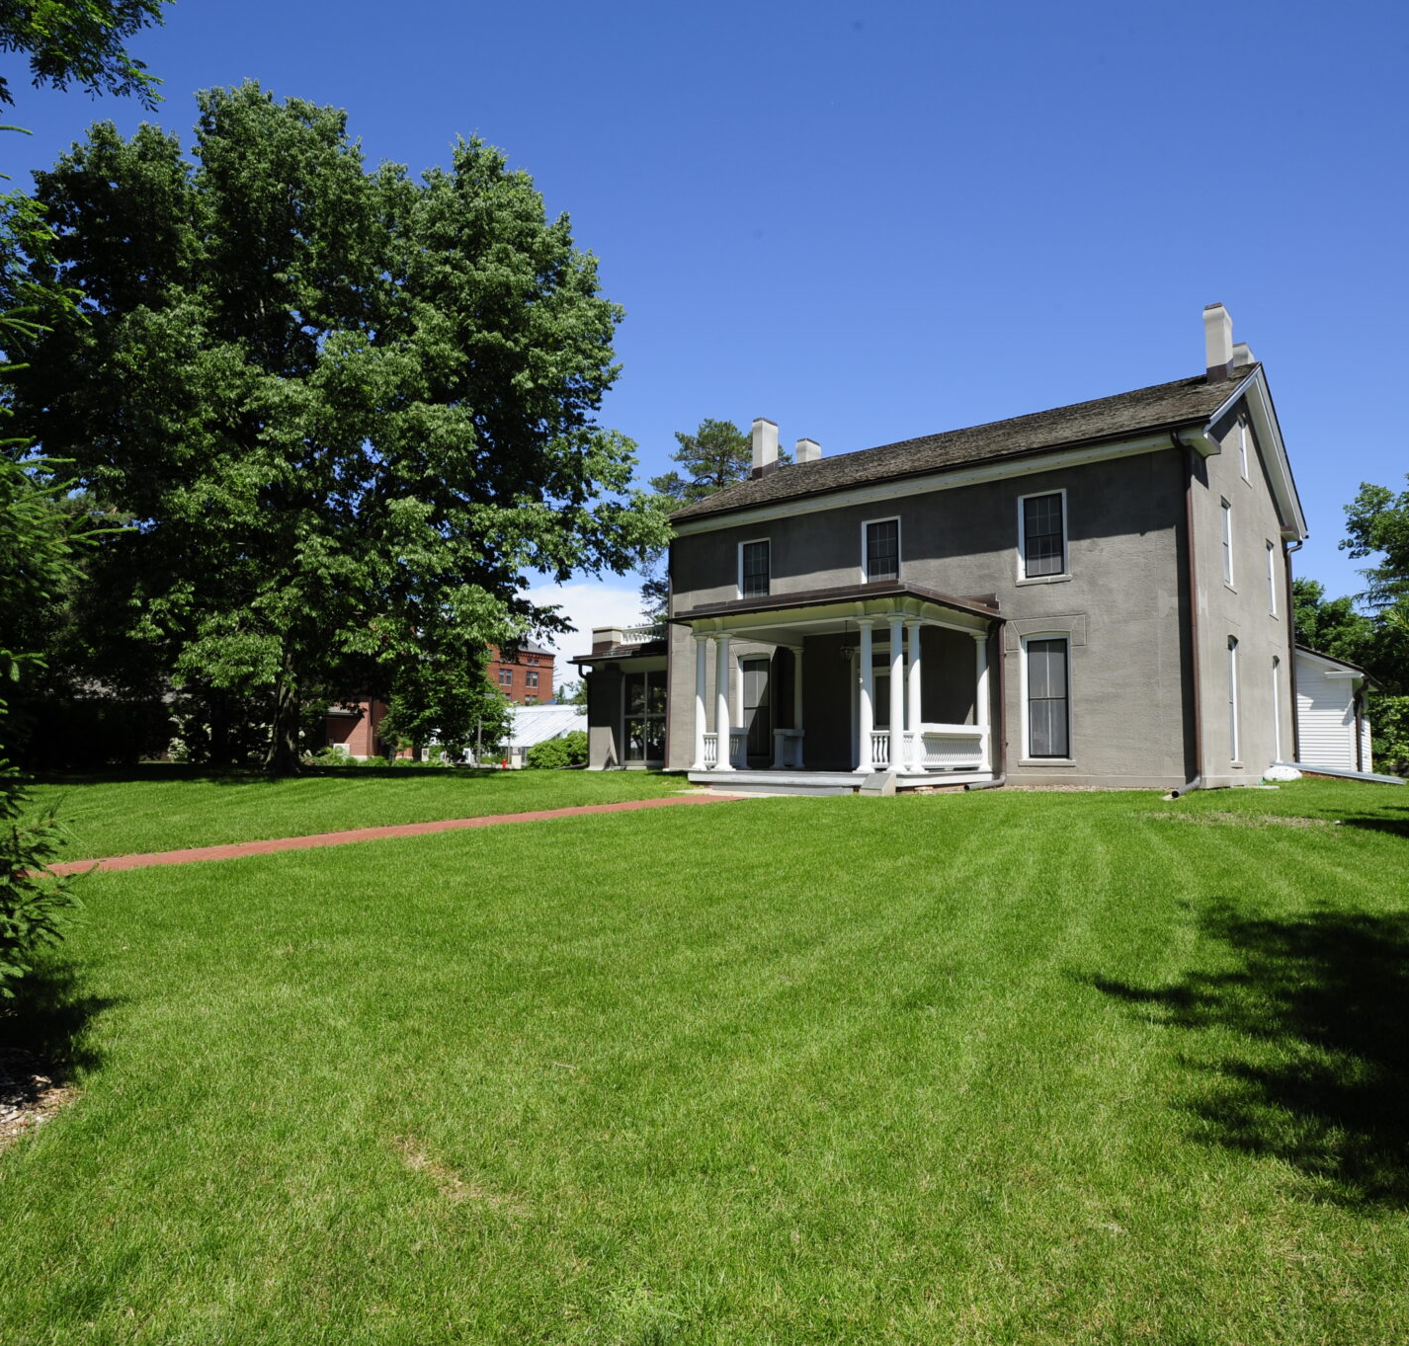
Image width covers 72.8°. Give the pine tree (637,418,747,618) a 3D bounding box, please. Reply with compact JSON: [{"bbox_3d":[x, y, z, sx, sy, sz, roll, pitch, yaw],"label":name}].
[{"bbox_3d":[0.610,-3.723,42.682,7.500,15.800,7.500,1,-5,0],"label":"pine tree"}]

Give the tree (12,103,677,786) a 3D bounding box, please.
[{"bbox_3d":[-9.334,-6.705,26.311,16.000,18.800,16.000,1,-5,0],"label":"tree"}]

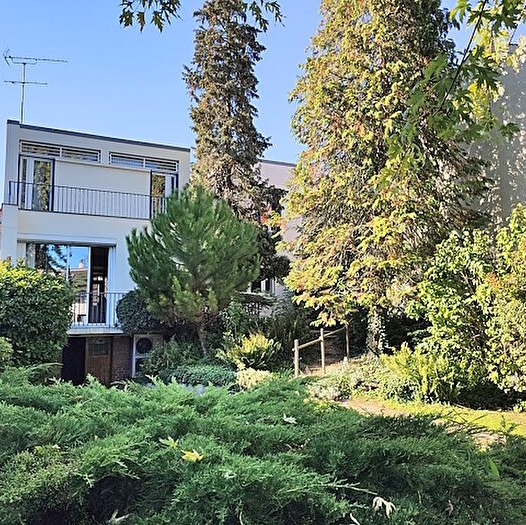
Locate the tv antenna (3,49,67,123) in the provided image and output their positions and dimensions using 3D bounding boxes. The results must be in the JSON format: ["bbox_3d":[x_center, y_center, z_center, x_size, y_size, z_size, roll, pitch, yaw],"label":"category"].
[{"bbox_3d":[-7.269,-5.623,16.800,2.050,2.400,0.700,0,-6,-11],"label":"tv antenna"}]

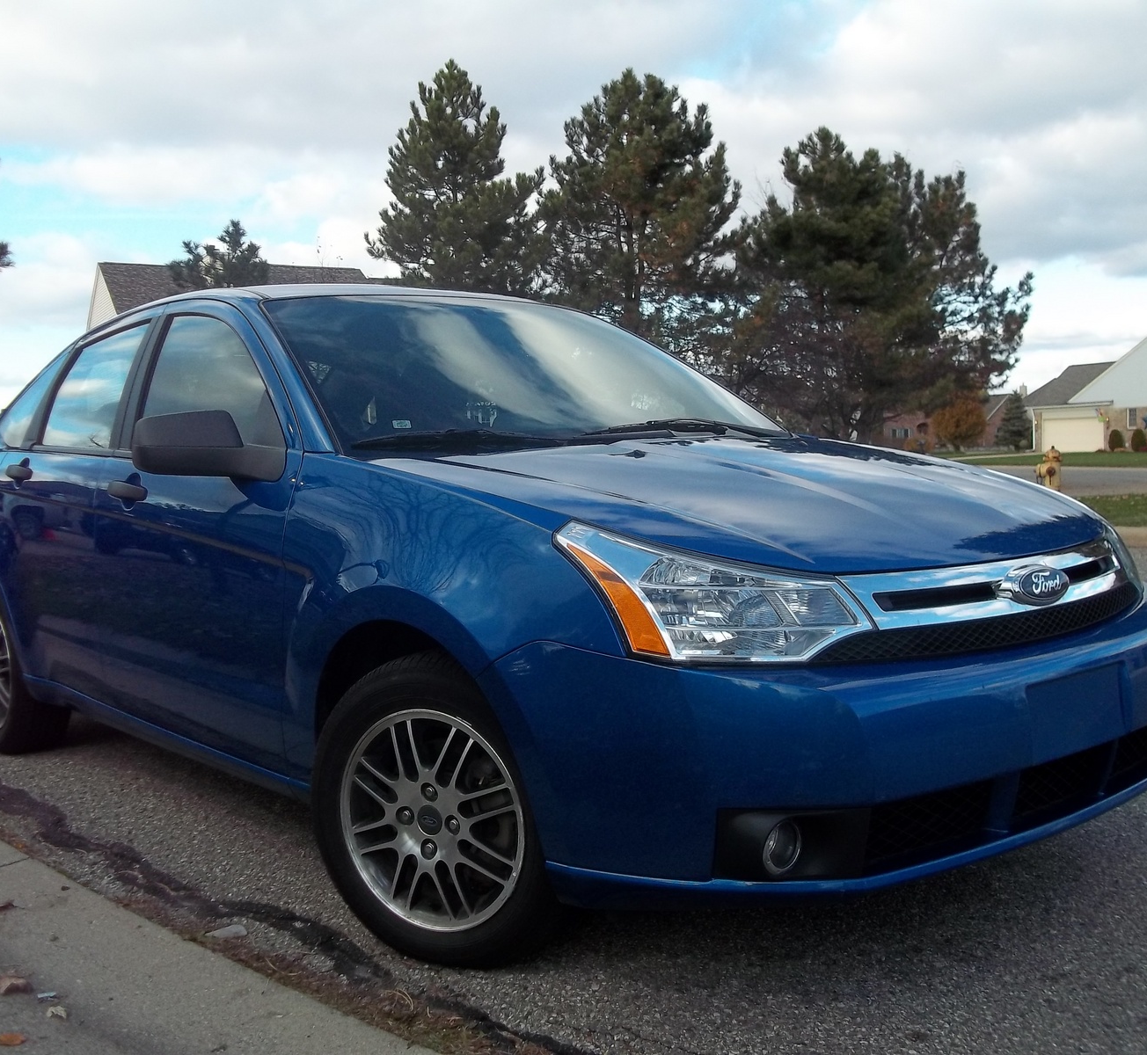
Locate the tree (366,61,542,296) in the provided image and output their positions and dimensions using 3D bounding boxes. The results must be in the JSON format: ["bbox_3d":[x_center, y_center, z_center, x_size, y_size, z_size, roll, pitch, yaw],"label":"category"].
[{"bbox_3d":[-2.759,-6.135,32.302,5.000,10.711,5.000,-2,3,-5],"label":"tree"}]

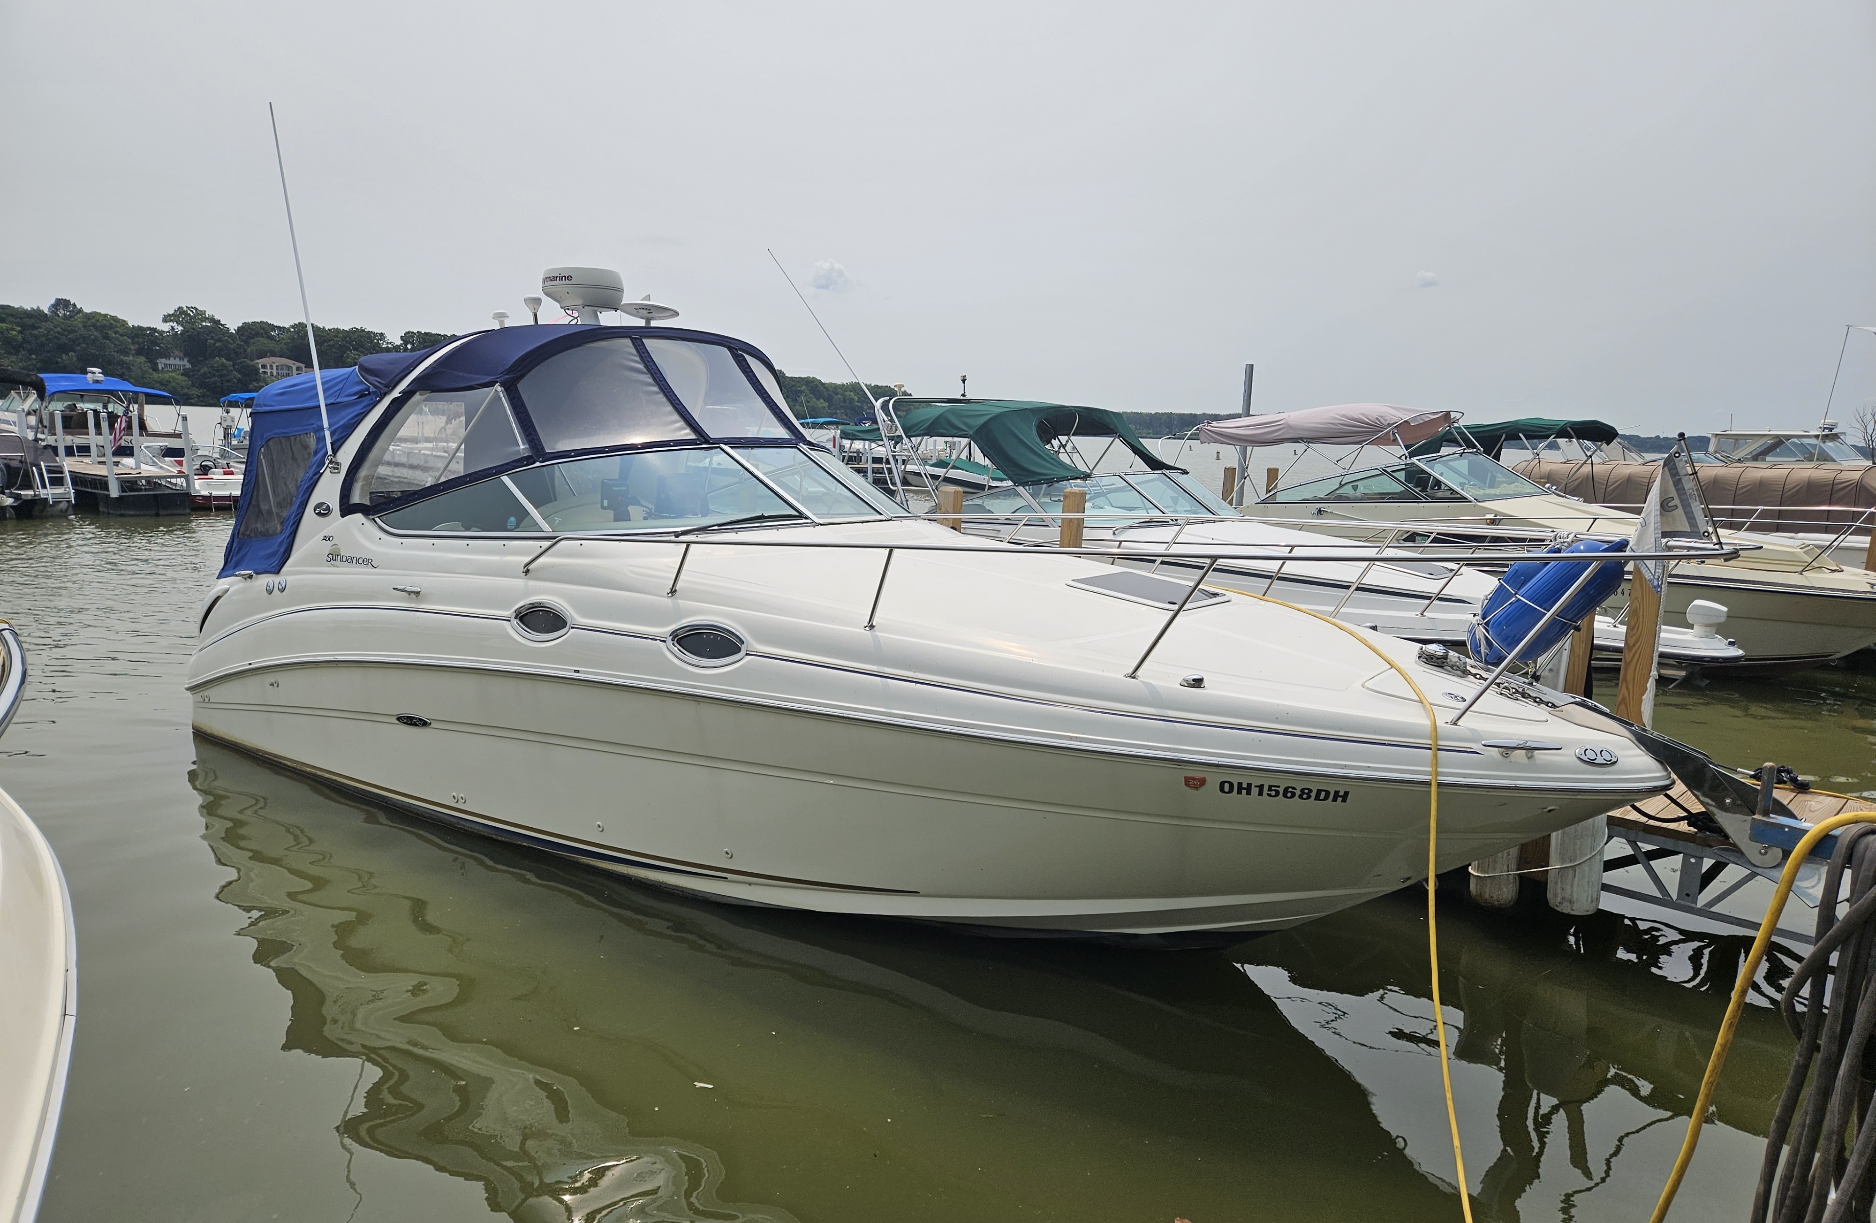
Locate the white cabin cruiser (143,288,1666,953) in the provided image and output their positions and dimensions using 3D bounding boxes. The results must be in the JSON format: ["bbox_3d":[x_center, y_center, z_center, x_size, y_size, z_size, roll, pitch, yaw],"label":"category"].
[{"bbox_3d":[-0.974,-0.237,7.206,9.341,3.300,2.870,8,10,36],"label":"white cabin cruiser"}]

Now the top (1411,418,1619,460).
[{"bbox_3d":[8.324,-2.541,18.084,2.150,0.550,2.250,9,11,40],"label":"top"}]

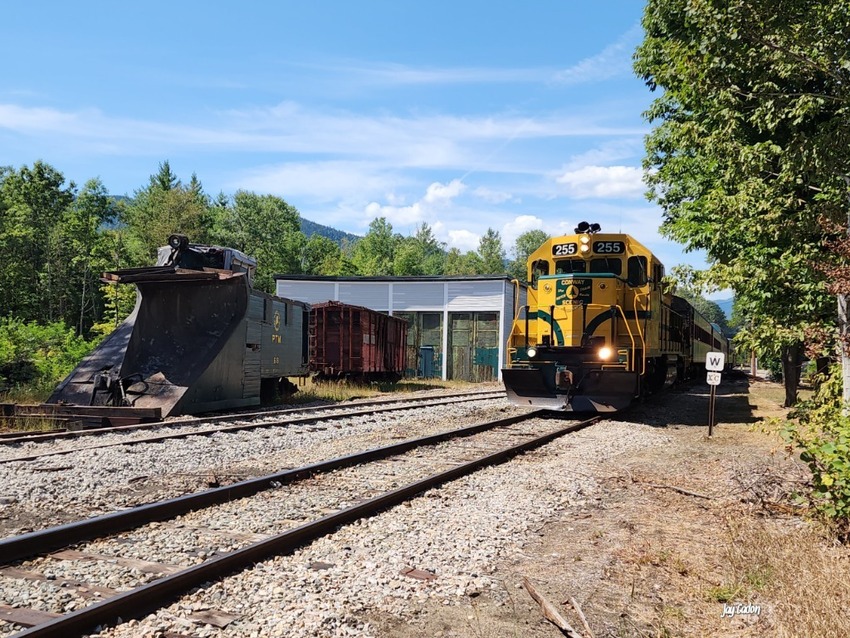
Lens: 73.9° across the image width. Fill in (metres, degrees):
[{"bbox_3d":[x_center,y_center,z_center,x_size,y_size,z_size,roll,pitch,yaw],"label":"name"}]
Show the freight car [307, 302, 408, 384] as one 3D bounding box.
[{"bbox_3d":[-3.673,1.708,34.633,2.950,4.500,11.000,0,-4,11],"label":"freight car"}]

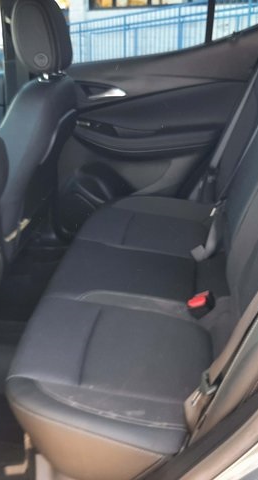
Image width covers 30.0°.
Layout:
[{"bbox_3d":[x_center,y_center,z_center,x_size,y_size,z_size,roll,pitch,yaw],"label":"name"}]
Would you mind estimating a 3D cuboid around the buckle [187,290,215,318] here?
[{"bbox_3d":[0.196,0.177,1.302,0.052,0.062,0.050,-23,24,-16],"label":"buckle"}]

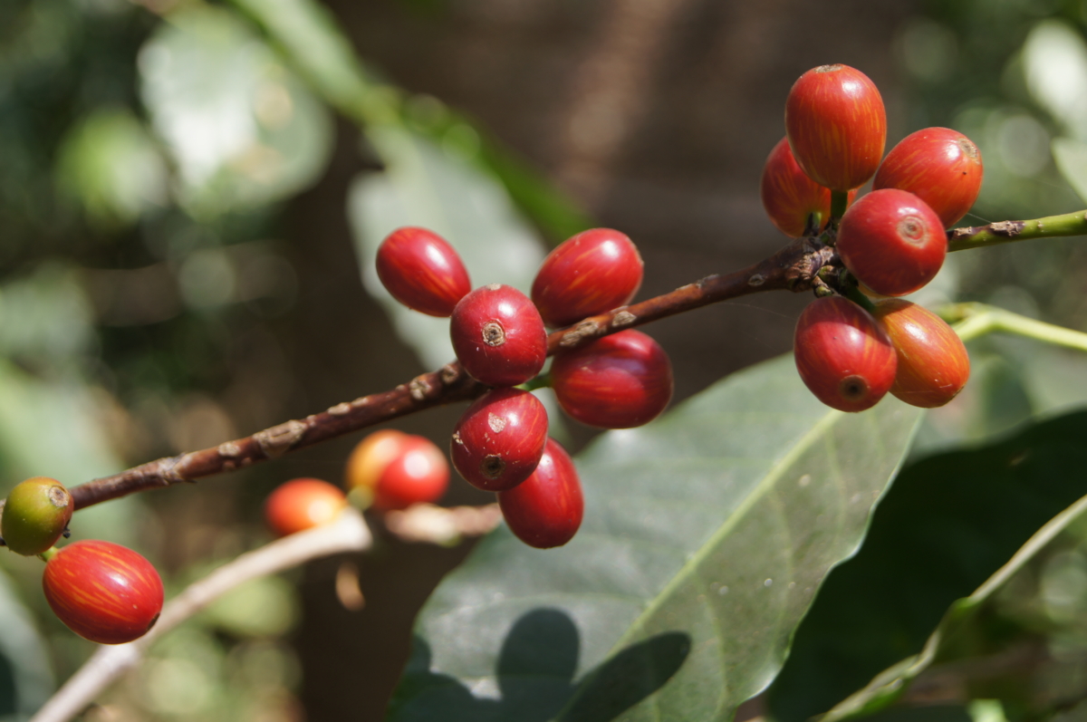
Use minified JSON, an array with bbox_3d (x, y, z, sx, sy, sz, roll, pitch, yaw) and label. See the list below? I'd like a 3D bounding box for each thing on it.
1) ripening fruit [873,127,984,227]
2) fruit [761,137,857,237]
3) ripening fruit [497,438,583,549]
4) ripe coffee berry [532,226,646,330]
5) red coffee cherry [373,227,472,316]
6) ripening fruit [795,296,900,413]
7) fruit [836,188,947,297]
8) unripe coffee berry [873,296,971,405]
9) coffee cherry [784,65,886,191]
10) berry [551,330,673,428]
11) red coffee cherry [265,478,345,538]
[{"bbox_3d":[0.054,-0.025,0.342,0.016,0.013,0.013,-41,0,30],"label":"ripening fruit"},{"bbox_3d":[0.037,-0.024,0.343,0.013,0.013,0.016,0,30,-9],"label":"fruit"},{"bbox_3d":[0.000,0.018,0.345,0.011,0.016,0.013,-13,12,-1],"label":"ripening fruit"},{"bbox_3d":[0.006,-0.011,0.337,0.016,0.012,0.012,-32,0,-6],"label":"ripe coffee berry"},{"bbox_3d":[-0.017,-0.012,0.347,0.015,0.011,0.013,38,0,6],"label":"red coffee cherry"},{"bbox_3d":[0.040,-0.001,0.328,0.013,0.014,0.016,-18,37,7],"label":"ripening fruit"},{"bbox_3d":[0.045,-0.015,0.322,0.014,0.013,0.016,-29,-2,-26],"label":"fruit"},{"bbox_3d":[0.052,-0.001,0.339,0.012,0.017,0.012,-42,0,0],"label":"unripe coffee berry"},{"bbox_3d":[0.040,-0.032,0.334,0.013,0.017,0.013,-2,15,7],"label":"coffee cherry"},{"bbox_3d":[0.009,0.002,0.337,0.017,0.013,0.013,6,0,-12],"label":"berry"},{"bbox_3d":[-0.043,0.027,0.450,0.015,0.012,0.012,-6,-3,-15],"label":"red coffee cherry"}]

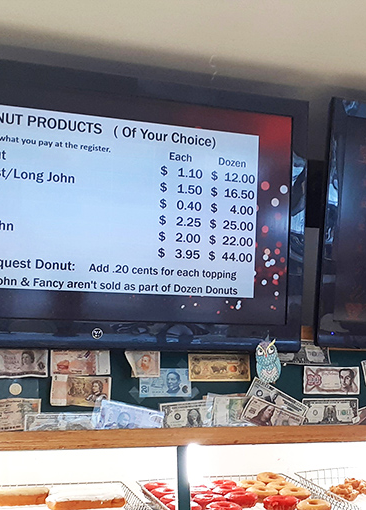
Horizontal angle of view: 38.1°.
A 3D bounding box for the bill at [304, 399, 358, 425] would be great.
[{"bbox_3d":[0.367,0.390,1.318,0.156,0.066,0.002,3,-5,-12],"label":"bill"}]

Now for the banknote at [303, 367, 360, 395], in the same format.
[{"bbox_3d":[0.373,0.314,1.325,0.151,0.068,0.002,3,-5,-12],"label":"banknote"}]

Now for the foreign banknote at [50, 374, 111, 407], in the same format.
[{"bbox_3d":[-0.229,0.308,1.197,0.132,0.066,0.002,4,-5,-12],"label":"foreign banknote"}]

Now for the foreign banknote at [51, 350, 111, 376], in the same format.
[{"bbox_3d":[-0.231,0.240,1.202,0.132,0.067,0.002,1,-4,-12],"label":"foreign banknote"}]

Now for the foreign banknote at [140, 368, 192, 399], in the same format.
[{"bbox_3d":[-0.038,0.299,1.238,0.120,0.066,0.002,3,-5,-12],"label":"foreign banknote"}]

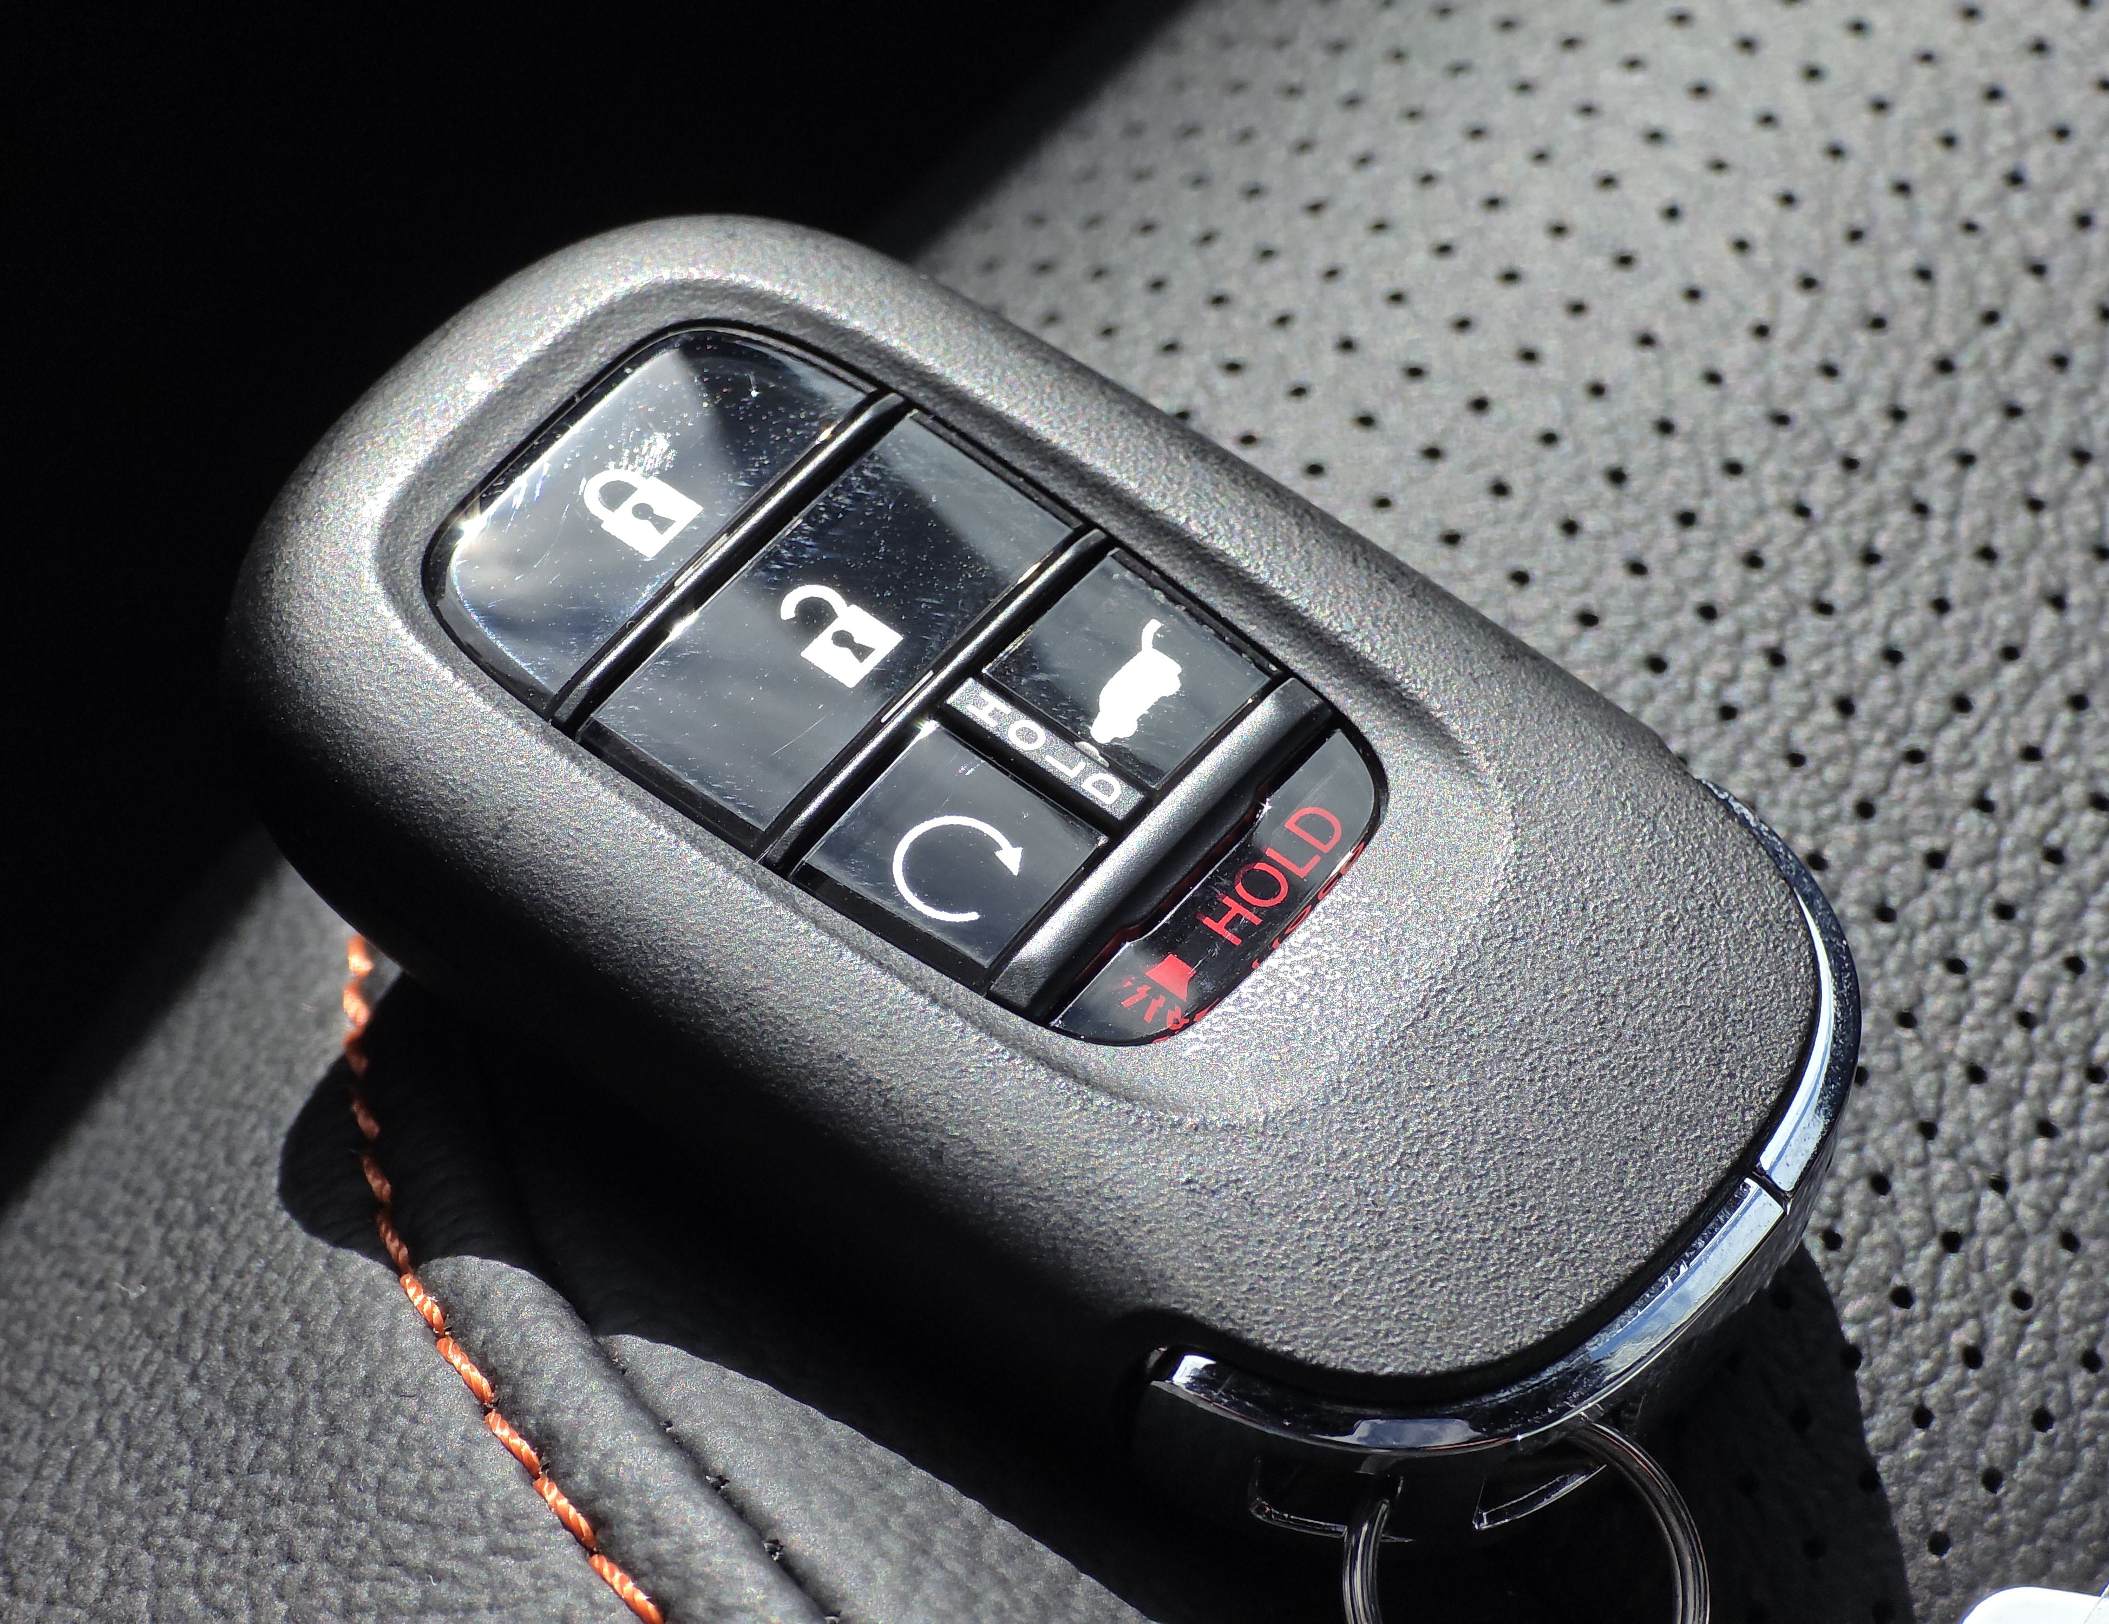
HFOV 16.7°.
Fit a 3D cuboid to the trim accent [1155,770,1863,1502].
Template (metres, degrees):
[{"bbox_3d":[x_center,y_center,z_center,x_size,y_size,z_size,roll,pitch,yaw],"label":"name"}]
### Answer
[{"bbox_3d":[0.022,0.016,0.304,0.016,0.006,0.039,34,61,17],"label":"trim accent"}]

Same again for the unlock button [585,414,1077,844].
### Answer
[{"bbox_3d":[-0.010,-0.007,0.313,0.010,0.002,0.022,34,61,17],"label":"unlock button"}]

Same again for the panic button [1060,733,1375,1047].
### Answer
[{"bbox_3d":[0.008,0.005,0.306,0.005,0.002,0.020,34,61,17],"label":"panic button"}]

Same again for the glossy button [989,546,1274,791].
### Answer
[{"bbox_3d":[0.003,-0.006,0.313,0.010,0.002,0.009,34,61,17],"label":"glossy button"}]

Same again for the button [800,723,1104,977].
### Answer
[{"bbox_3d":[-0.004,0.002,0.307,0.009,0.002,0.009,34,61,17],"label":"button"}]

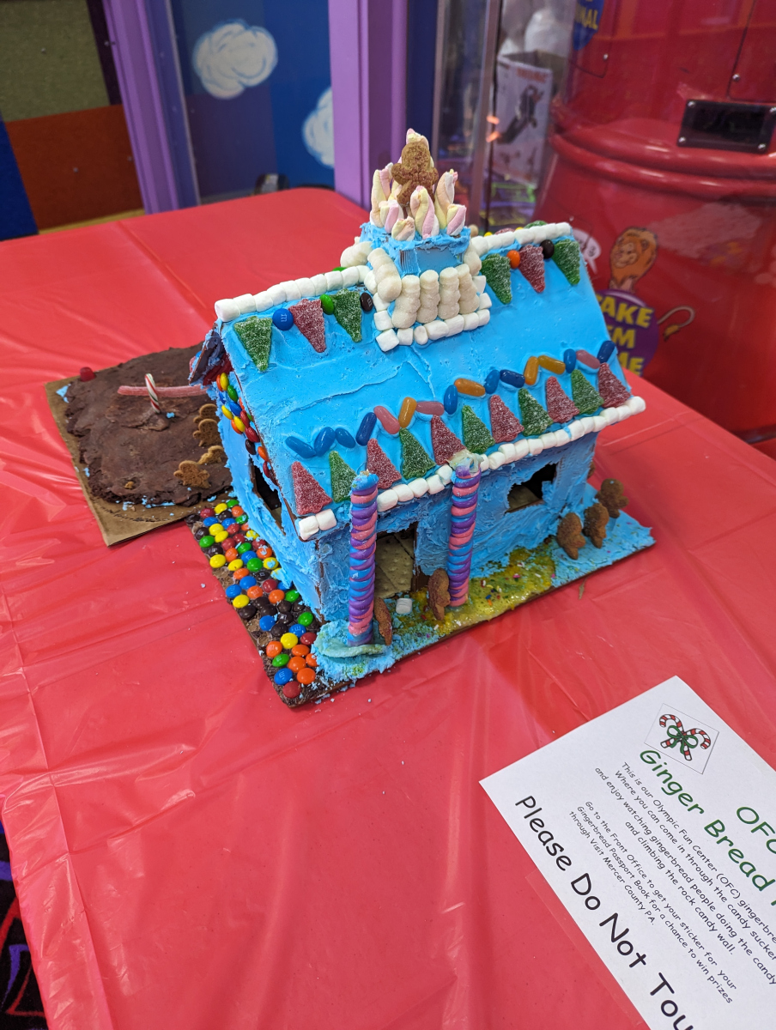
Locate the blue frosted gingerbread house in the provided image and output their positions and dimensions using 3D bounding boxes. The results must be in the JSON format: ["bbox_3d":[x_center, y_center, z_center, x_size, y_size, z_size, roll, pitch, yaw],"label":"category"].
[{"bbox_3d":[0.019,-0.123,0.590,0.377,0.340,0.294,-20,45,-23],"label":"blue frosted gingerbread house"}]

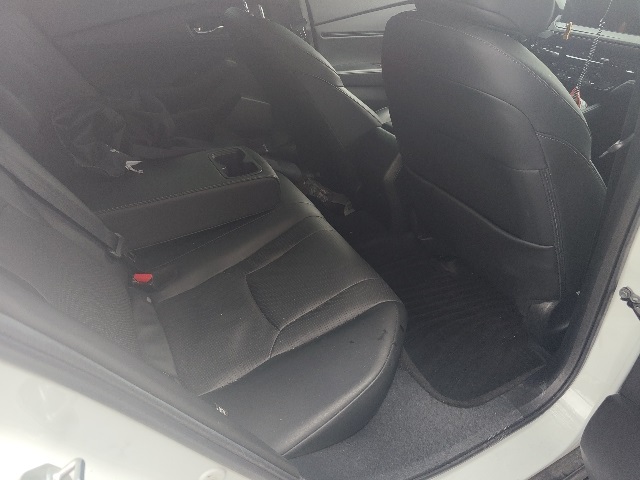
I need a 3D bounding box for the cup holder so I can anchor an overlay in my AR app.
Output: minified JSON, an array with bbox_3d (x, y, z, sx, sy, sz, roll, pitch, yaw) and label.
[{"bbox_3d":[-0.206,-0.165,1.049,0.092,0.060,0.145,-15,39,-23],"label":"cup holder"}]

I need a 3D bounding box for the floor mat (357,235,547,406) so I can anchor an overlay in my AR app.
[{"bbox_3d":[0.348,0.212,1.283,0.400,0.050,0.550,-15,39,-23],"label":"floor mat"}]

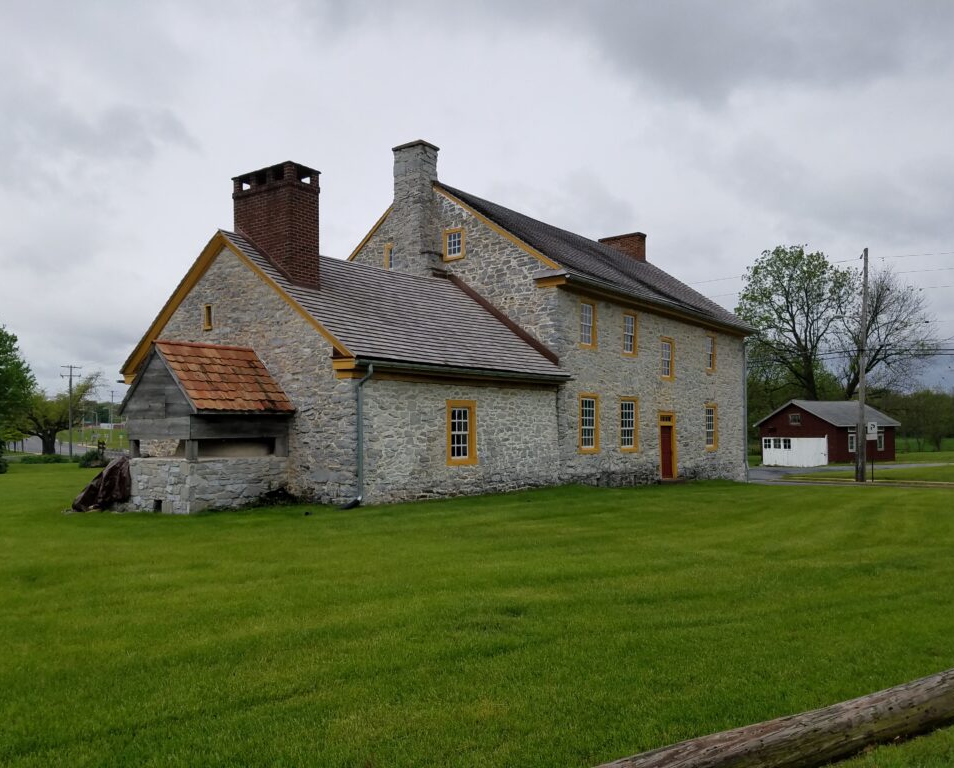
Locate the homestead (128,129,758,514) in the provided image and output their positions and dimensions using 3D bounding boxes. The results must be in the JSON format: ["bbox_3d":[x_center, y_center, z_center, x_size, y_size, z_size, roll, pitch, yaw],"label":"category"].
[{"bbox_3d":[-0.058,-1.934,26.874,10.950,11.050,25.400,-3,-5,38],"label":"homestead"}]

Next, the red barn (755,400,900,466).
[{"bbox_3d":[27.041,3.778,60.083,8.200,4.750,7.500,2,-5,-32],"label":"red barn"}]

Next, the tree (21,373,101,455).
[{"bbox_3d":[-48.622,3.452,90.000,9.000,9.600,8.600,2,-4,-28],"label":"tree"}]

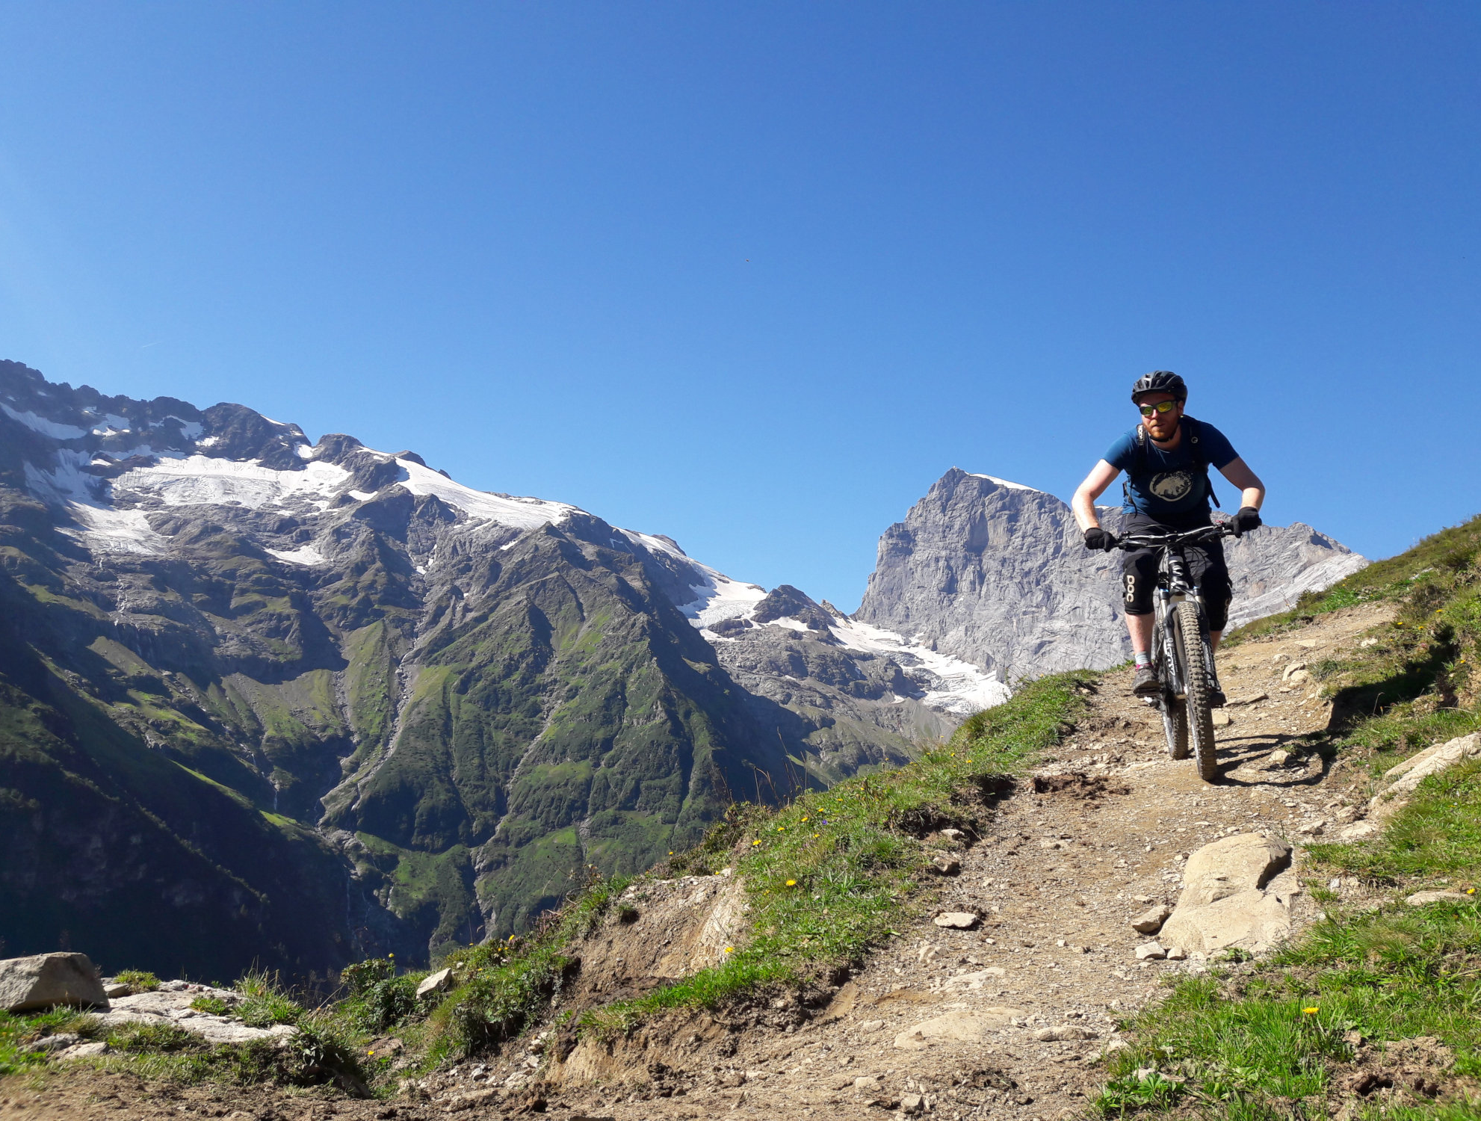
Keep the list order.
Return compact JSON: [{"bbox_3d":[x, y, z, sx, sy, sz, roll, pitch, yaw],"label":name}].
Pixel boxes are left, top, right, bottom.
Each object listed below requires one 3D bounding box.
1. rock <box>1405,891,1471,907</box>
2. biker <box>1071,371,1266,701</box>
[{"bbox_3d":[1.787,0.867,3.100,0.155,0.035,0.100,-3,-9,18],"label":"rock"},{"bbox_3d":[1.903,-0.064,5.408,0.799,1.411,0.905,-2,-9,14],"label":"biker"}]

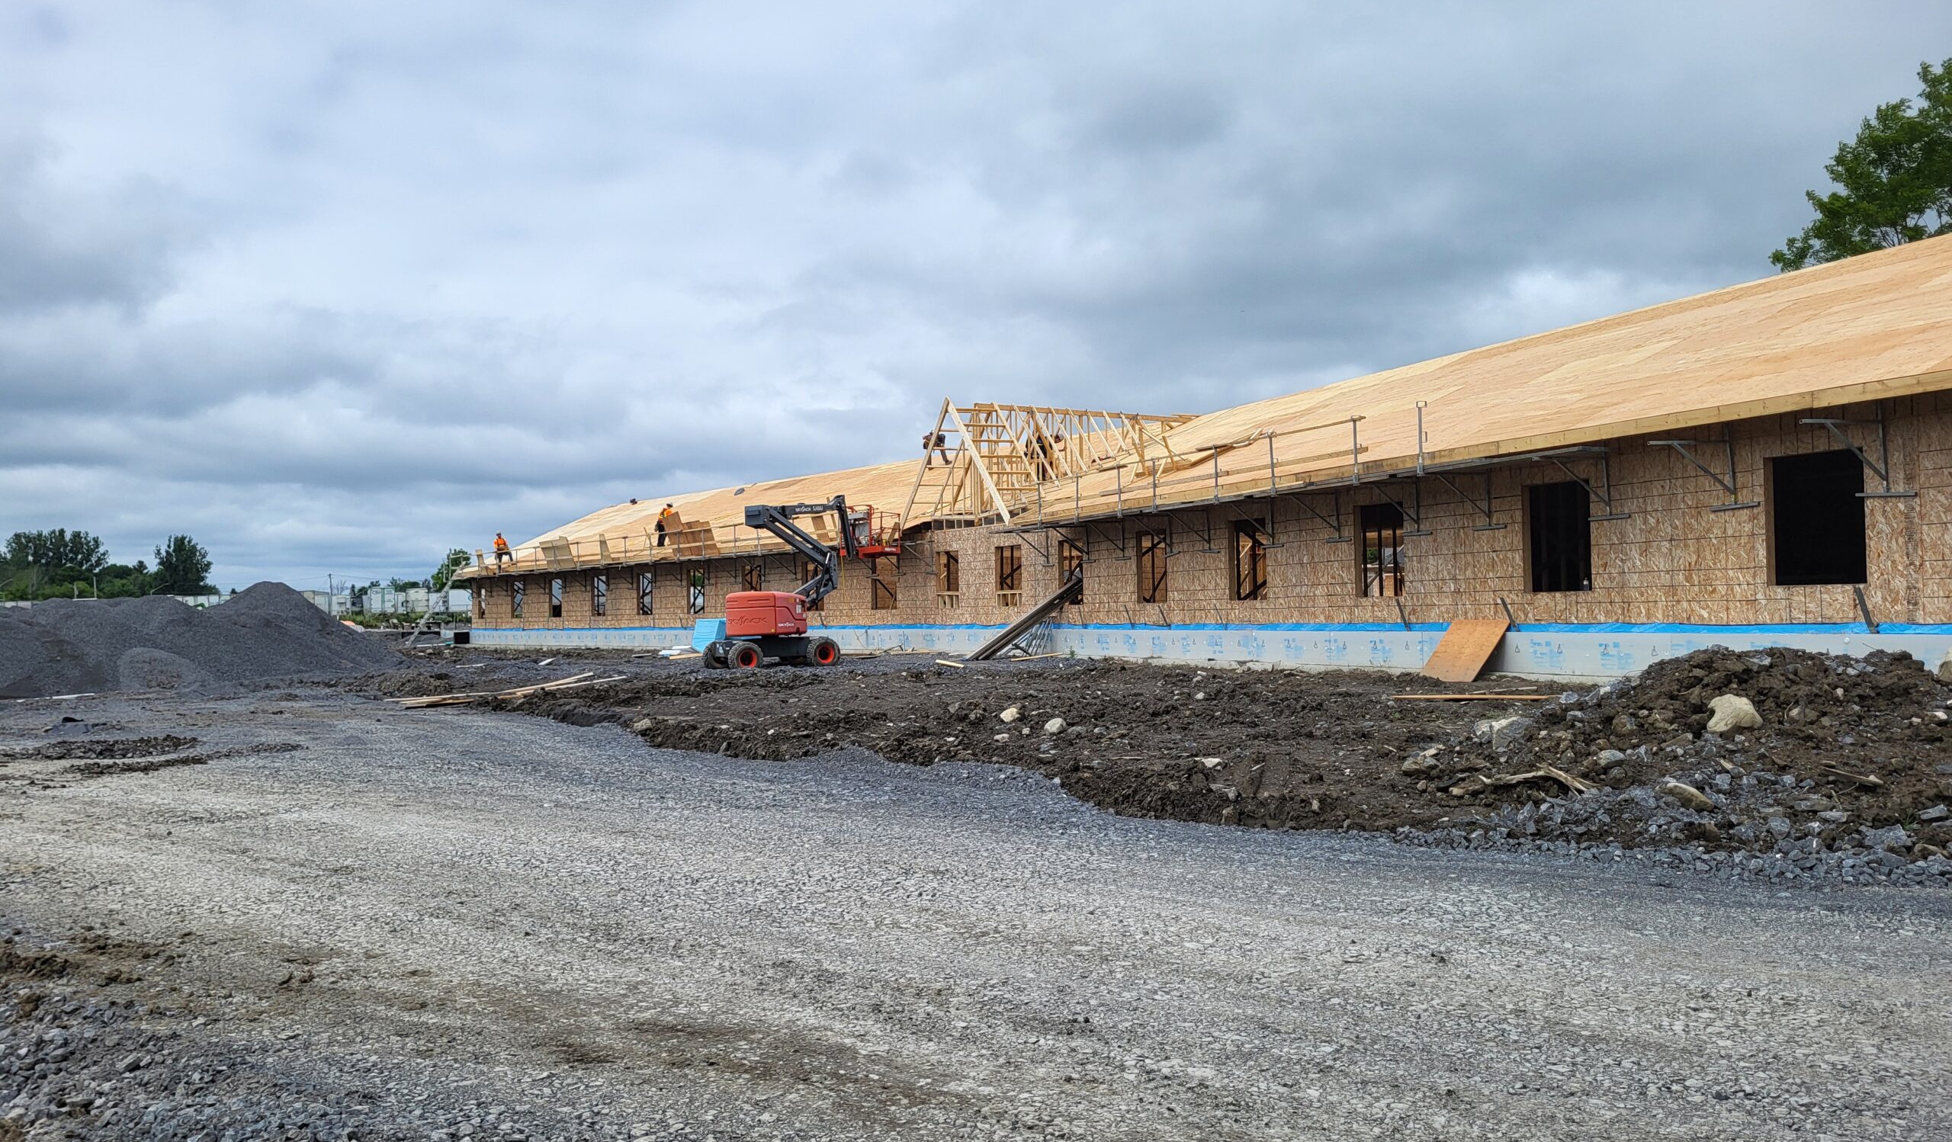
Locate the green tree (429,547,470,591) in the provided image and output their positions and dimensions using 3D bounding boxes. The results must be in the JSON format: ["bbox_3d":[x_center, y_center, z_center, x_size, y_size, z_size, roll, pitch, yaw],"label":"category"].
[{"bbox_3d":[-70.900,1.800,198.000,6.600,9.800,6.600,-1,-2,0],"label":"green tree"}]

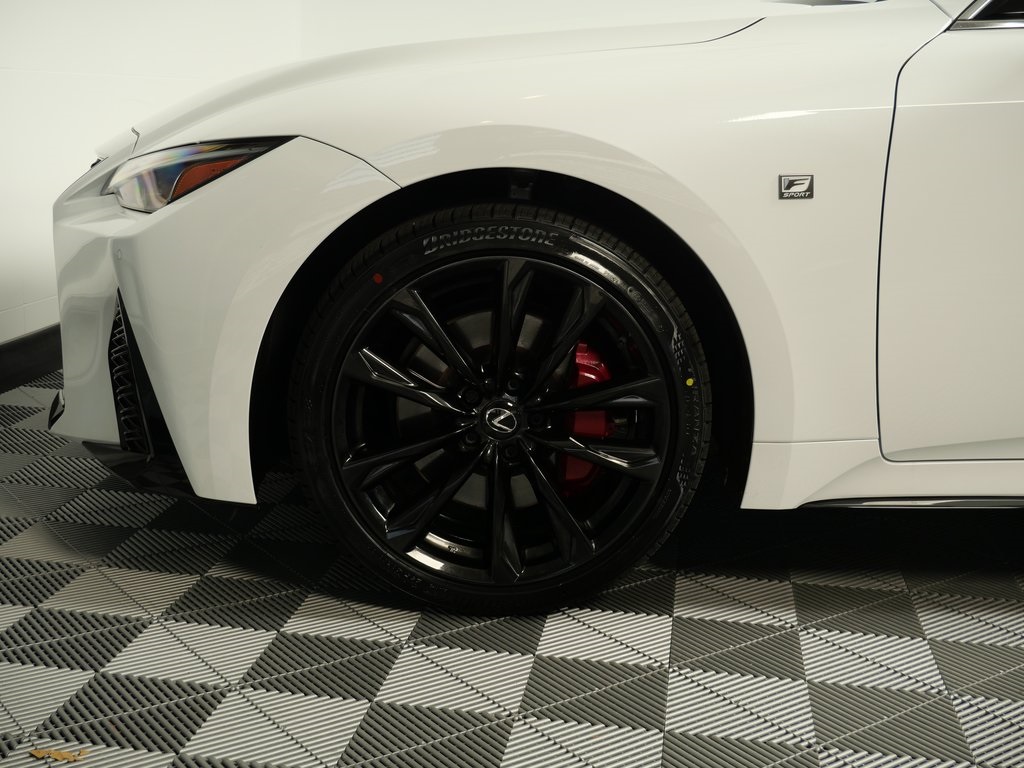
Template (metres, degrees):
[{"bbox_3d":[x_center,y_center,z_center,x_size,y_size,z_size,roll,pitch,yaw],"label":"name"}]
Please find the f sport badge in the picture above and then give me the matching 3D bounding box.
[{"bbox_3d":[0.433,-0.300,1.982,0.053,0.037,0.006,1,13,-6],"label":"f sport badge"}]

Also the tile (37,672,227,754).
[{"bbox_3d":[-0.503,0.448,1.740,0.200,0.018,0.200,4,13,8],"label":"tile"}]

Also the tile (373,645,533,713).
[{"bbox_3d":[-0.078,0.432,1.876,0.200,0.018,0.200,4,13,8],"label":"tile"}]

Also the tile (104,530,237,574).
[{"bbox_3d":[-0.612,0.309,2.347,0.200,0.018,0.200,4,13,8],"label":"tile"}]

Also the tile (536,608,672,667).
[{"bbox_3d":[0.149,0.403,2.042,0.200,0.018,0.200,4,13,8],"label":"tile"}]

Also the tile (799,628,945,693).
[{"bbox_3d":[0.545,0.429,1.986,0.200,0.018,0.200,4,13,8],"label":"tile"}]

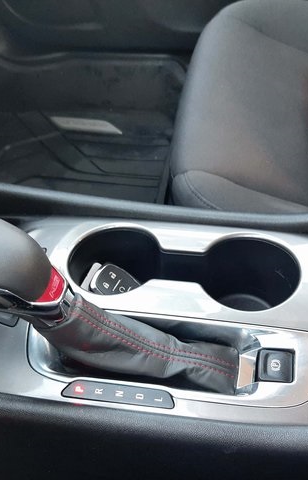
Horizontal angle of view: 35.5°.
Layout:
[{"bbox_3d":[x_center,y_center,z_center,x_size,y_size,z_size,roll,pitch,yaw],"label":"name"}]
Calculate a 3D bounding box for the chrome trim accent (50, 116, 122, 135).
[{"bbox_3d":[-0.146,-0.243,1.021,0.163,0.010,0.036,7,57,12],"label":"chrome trim accent"}]

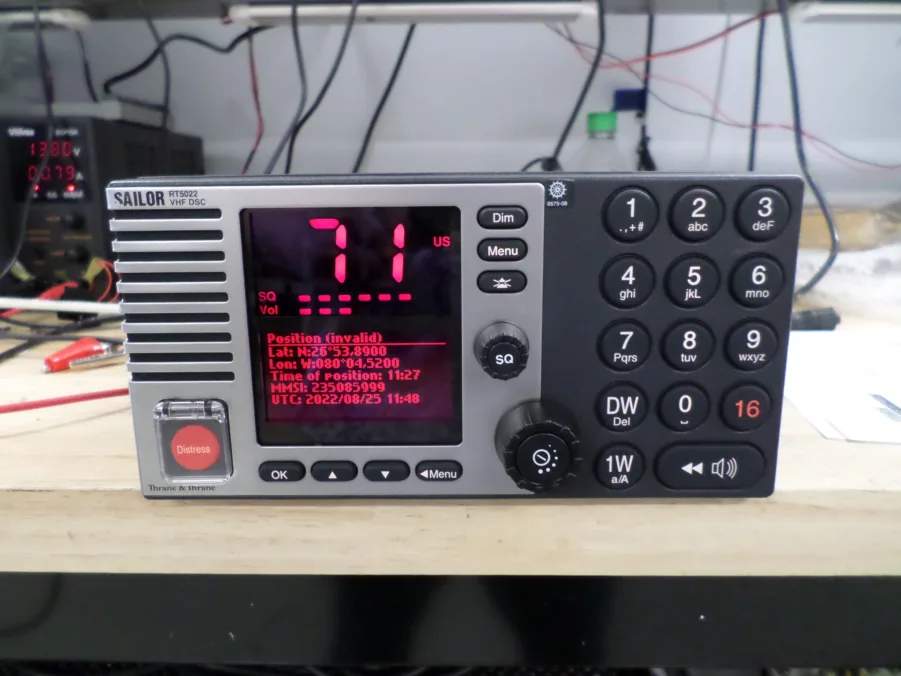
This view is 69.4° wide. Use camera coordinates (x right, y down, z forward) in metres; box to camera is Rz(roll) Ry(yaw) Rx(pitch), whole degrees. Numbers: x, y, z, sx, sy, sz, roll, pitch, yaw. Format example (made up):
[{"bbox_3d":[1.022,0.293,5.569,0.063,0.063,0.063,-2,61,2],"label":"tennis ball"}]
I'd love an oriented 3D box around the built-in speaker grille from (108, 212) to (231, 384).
[{"bbox_3d":[-0.099,-0.015,0.236,0.039,0.062,0.008,-1,12,1],"label":"built-in speaker grille"}]

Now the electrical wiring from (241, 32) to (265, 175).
[{"bbox_3d":[-0.284,-0.329,0.916,0.037,0.191,0.030,-1,12,1],"label":"electrical wiring"}]

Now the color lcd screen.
[{"bbox_3d":[-0.034,-0.003,0.238,0.077,0.088,0.006,-1,12,1],"label":"color lcd screen"}]

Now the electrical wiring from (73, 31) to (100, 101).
[{"bbox_3d":[-0.486,-0.363,0.870,0.018,0.092,0.020,-1,12,1],"label":"electrical wiring"}]

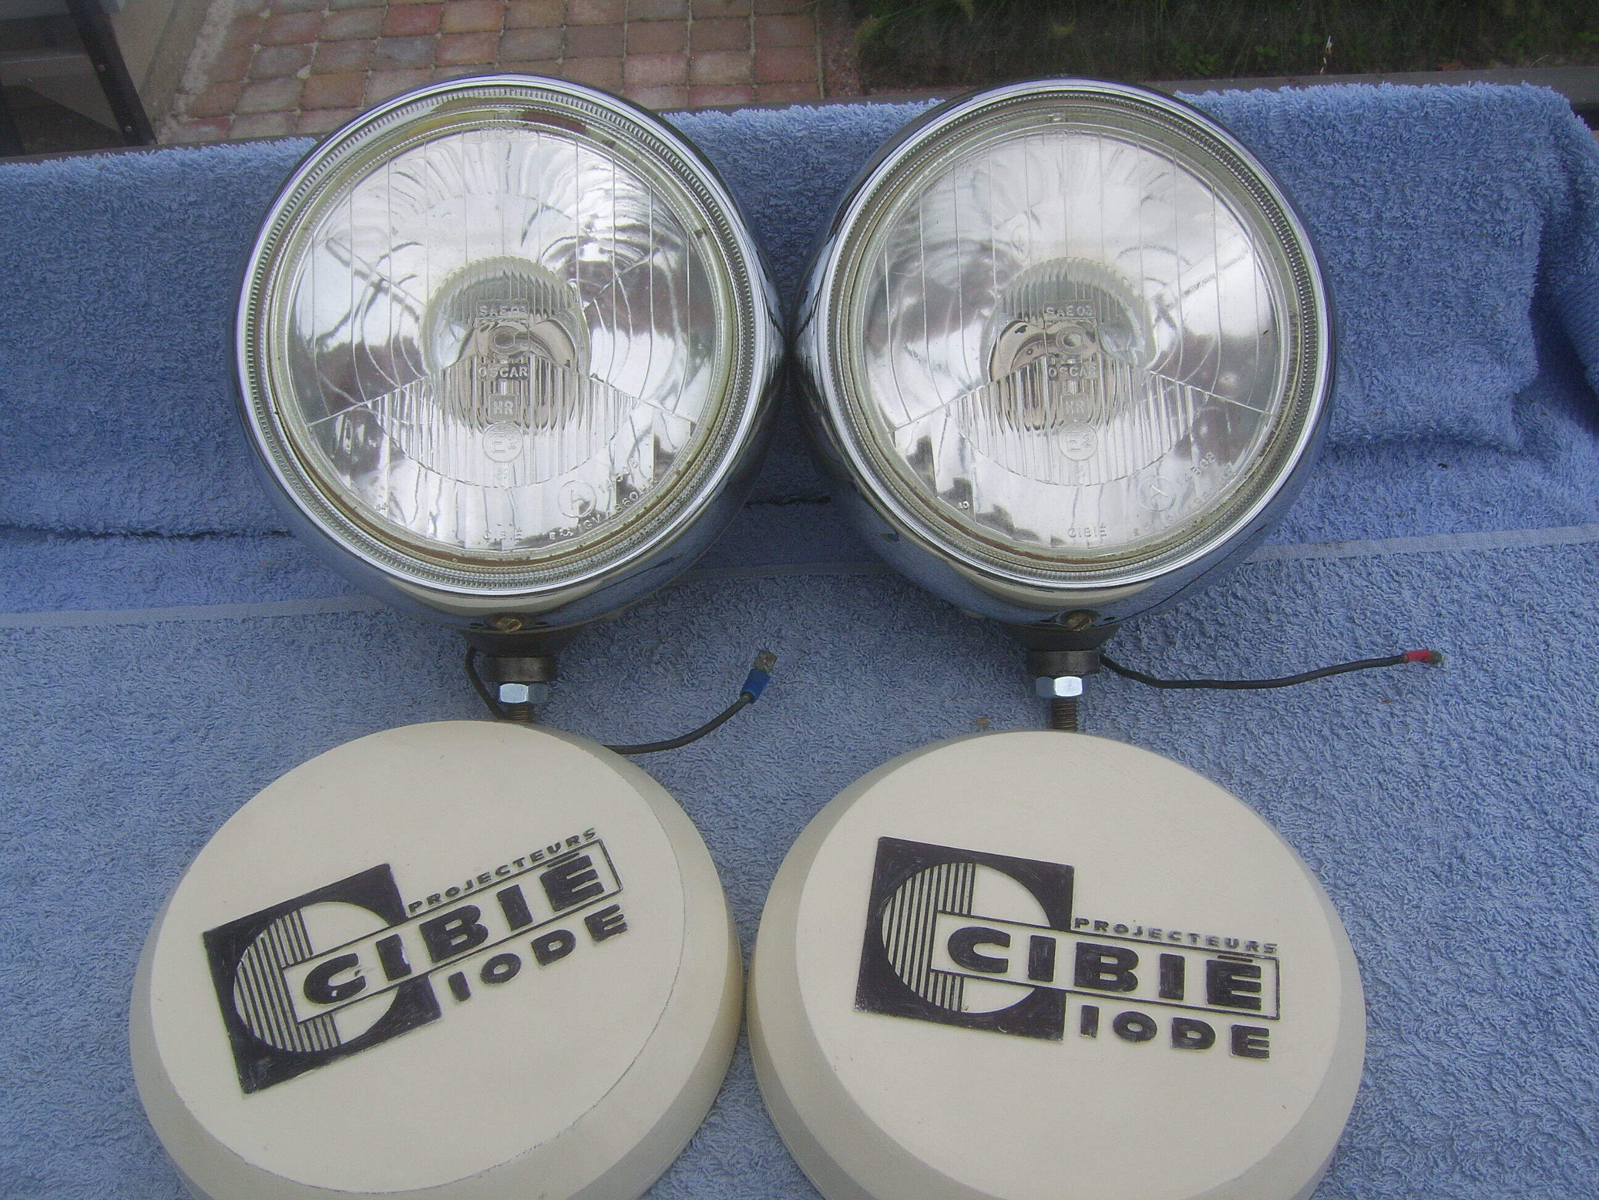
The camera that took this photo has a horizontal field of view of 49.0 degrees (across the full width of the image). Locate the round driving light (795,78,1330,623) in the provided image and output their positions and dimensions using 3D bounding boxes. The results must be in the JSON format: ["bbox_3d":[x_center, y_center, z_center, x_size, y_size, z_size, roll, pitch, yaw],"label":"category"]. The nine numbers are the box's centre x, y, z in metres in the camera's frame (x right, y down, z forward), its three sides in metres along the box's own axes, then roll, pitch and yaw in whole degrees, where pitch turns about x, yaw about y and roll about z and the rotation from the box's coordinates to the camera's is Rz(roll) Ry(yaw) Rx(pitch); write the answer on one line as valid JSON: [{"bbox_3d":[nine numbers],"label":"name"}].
[{"bbox_3d":[0.090,-0.085,0.634,0.188,0.110,0.190,0,86,-1],"label":"round driving light"}]

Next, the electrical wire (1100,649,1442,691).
[{"bbox_3d":[0.166,0.026,0.616,0.125,0.007,0.018,-1,49,1],"label":"electrical wire"}]

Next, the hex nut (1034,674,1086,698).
[{"bbox_3d":[0.091,0.030,0.608,0.019,0.017,0.008,0,88,-2],"label":"hex nut"}]

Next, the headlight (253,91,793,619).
[{"bbox_3d":[-0.098,-0.082,0.618,0.188,0.110,0.190,0,85,-2],"label":"headlight"}]

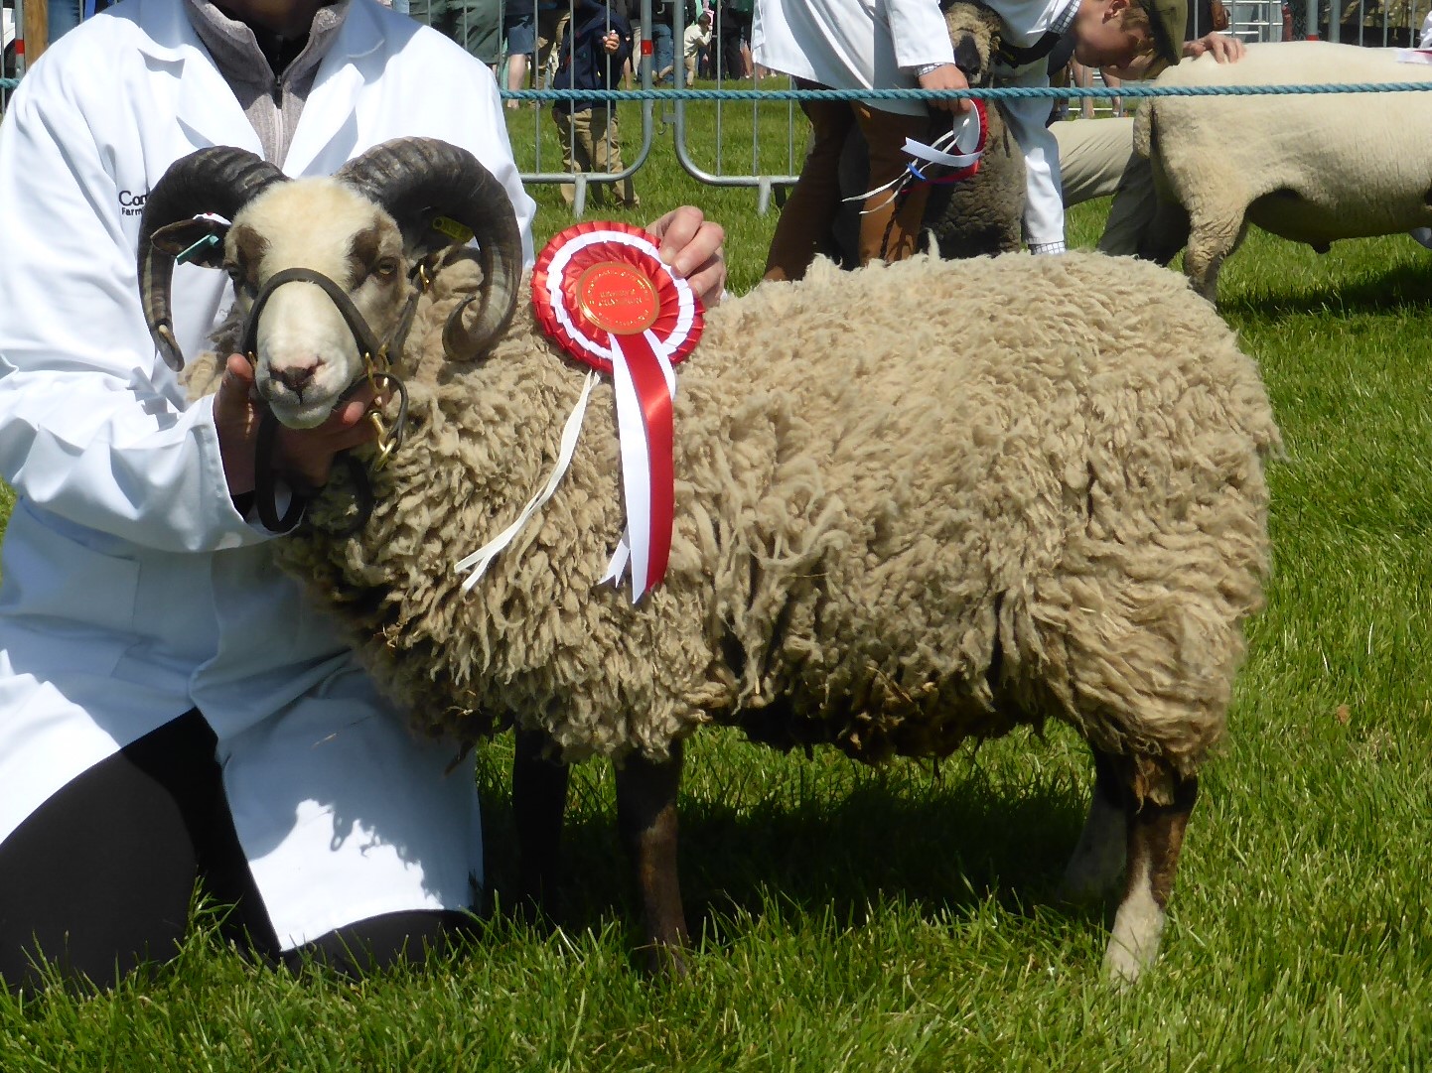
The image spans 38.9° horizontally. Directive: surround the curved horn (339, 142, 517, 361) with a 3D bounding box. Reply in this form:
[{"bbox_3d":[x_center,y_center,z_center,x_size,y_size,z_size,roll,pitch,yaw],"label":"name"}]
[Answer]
[{"bbox_3d":[-0.252,-0.252,1.780,0.155,0.190,0.150,3,12,14],"label":"curved horn"}]

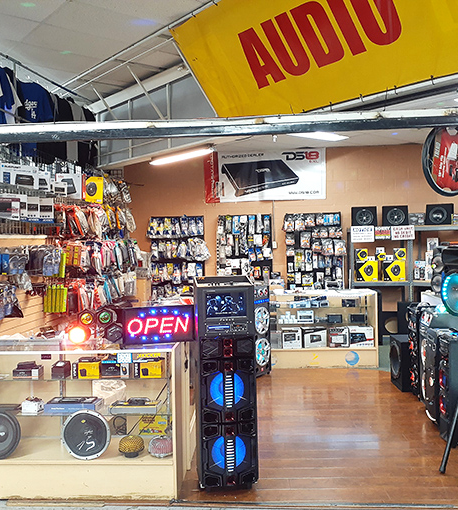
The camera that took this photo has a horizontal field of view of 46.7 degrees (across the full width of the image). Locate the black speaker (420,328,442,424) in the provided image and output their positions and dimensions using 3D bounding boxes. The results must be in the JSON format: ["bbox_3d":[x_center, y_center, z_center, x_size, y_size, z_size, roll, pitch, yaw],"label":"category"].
[{"bbox_3d":[2.032,1.080,4.892,0.350,0.830,0.460,-1,1,0],"label":"black speaker"}]

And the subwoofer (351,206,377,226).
[{"bbox_3d":[2.171,-0.620,8.500,0.395,0.310,0.300,-1,2,9],"label":"subwoofer"}]

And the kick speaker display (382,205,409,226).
[{"bbox_3d":[2.610,-0.606,8.334,0.398,0.317,0.340,-1,2,15],"label":"kick speaker display"}]

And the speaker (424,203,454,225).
[{"bbox_3d":[3.254,-0.632,8.200,0.410,0.310,0.300,0,2,27],"label":"speaker"}]

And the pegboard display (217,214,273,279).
[{"bbox_3d":[0.277,-0.015,8.753,0.891,1.280,0.160,-1,1,4],"label":"pegboard display"}]

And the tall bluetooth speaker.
[{"bbox_3d":[-0.026,0.860,3.743,0.390,1.410,0.320,-1,1,-7],"label":"tall bluetooth speaker"}]

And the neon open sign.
[{"bbox_3d":[-0.485,0.490,3.700,0.500,0.250,0.030,-2,2,-18],"label":"neon open sign"}]

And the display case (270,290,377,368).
[{"bbox_3d":[1.096,0.975,7.105,1.660,0.960,0.530,-1,1,4],"label":"display case"}]

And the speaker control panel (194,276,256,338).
[{"bbox_3d":[-0.037,0.351,3.730,0.390,0.390,0.320,-1,1,-7],"label":"speaker control panel"}]

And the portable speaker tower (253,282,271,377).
[{"bbox_3d":[0.247,0.923,6.551,0.360,1.130,0.390,0,2,35],"label":"portable speaker tower"}]

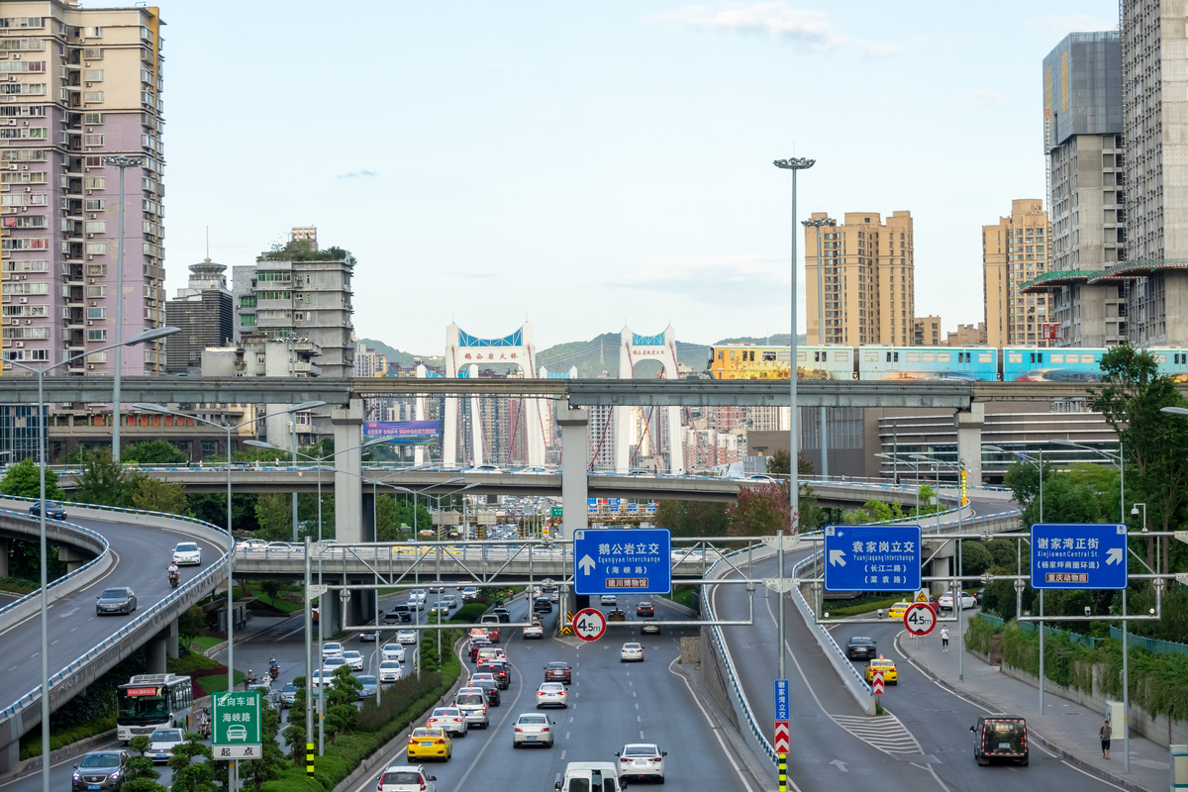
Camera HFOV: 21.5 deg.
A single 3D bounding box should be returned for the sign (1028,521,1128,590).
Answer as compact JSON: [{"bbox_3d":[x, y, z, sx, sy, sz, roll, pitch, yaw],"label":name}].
[{"bbox_3d":[17.494,5.792,113.000,3.500,2.400,0.120,-1,-1,0],"label":"sign"}]

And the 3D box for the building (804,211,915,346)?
[{"bbox_3d":[91.580,-25.411,1080.000,37.500,72.000,27.000,-1,-1,0],"label":"building"}]

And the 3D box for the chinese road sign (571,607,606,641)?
[{"bbox_3d":[-0.145,8.371,114.500,1.200,1.200,0.060,-1,-1,0],"label":"chinese road sign"}]

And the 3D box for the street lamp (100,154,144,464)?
[{"bbox_3d":[-41.601,-4.820,275.000,3.600,32.500,3.600,-1,-1,0],"label":"street lamp"}]

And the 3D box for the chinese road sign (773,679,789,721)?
[{"bbox_3d":[6.766,10.945,112.700,0.530,1.480,0.060,-1,-1,0],"label":"chinese road sign"}]

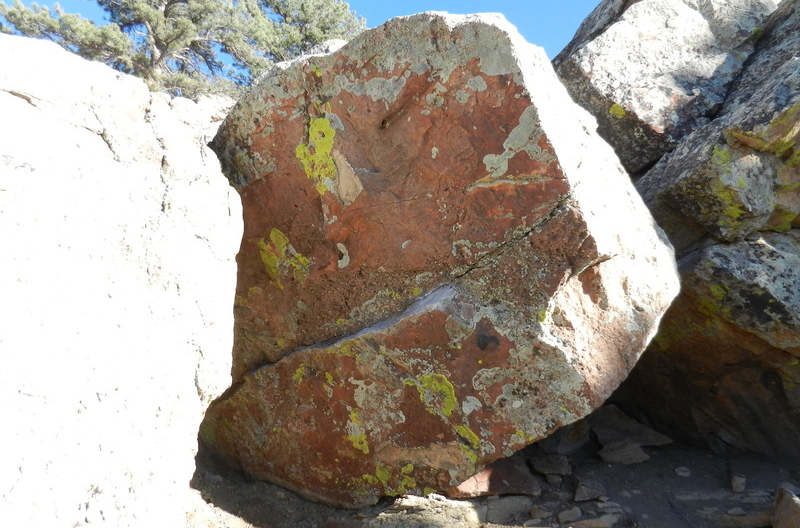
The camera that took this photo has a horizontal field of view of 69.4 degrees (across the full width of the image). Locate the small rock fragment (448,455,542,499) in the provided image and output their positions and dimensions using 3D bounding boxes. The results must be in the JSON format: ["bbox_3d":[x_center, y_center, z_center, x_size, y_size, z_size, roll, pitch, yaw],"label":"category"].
[{"bbox_3d":[0.595,1.324,3.600,0.574,0.175,0.300,0,-2,0],"label":"small rock fragment"}]

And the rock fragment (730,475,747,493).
[{"bbox_3d":[2.138,1.387,3.650,0.099,0.088,0.085,0,-2,0],"label":"rock fragment"}]

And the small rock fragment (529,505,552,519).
[{"bbox_3d":[0.802,1.414,3.300,0.134,0.046,0.100,0,-2,0],"label":"small rock fragment"}]

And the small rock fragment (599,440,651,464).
[{"bbox_3d":[1.632,1.370,4.200,0.370,0.084,0.260,0,-2,0],"label":"small rock fragment"}]

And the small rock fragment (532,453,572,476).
[{"bbox_3d":[1.043,1.371,3.950,0.268,0.105,0.180,0,-2,0],"label":"small rock fragment"}]

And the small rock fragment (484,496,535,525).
[{"bbox_3d":[0.635,1.423,3.350,0.284,0.107,0.200,0,-2,0],"label":"small rock fragment"}]

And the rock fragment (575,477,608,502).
[{"bbox_3d":[1.160,1.366,3.500,0.202,0.110,0.150,0,-2,0],"label":"rock fragment"}]

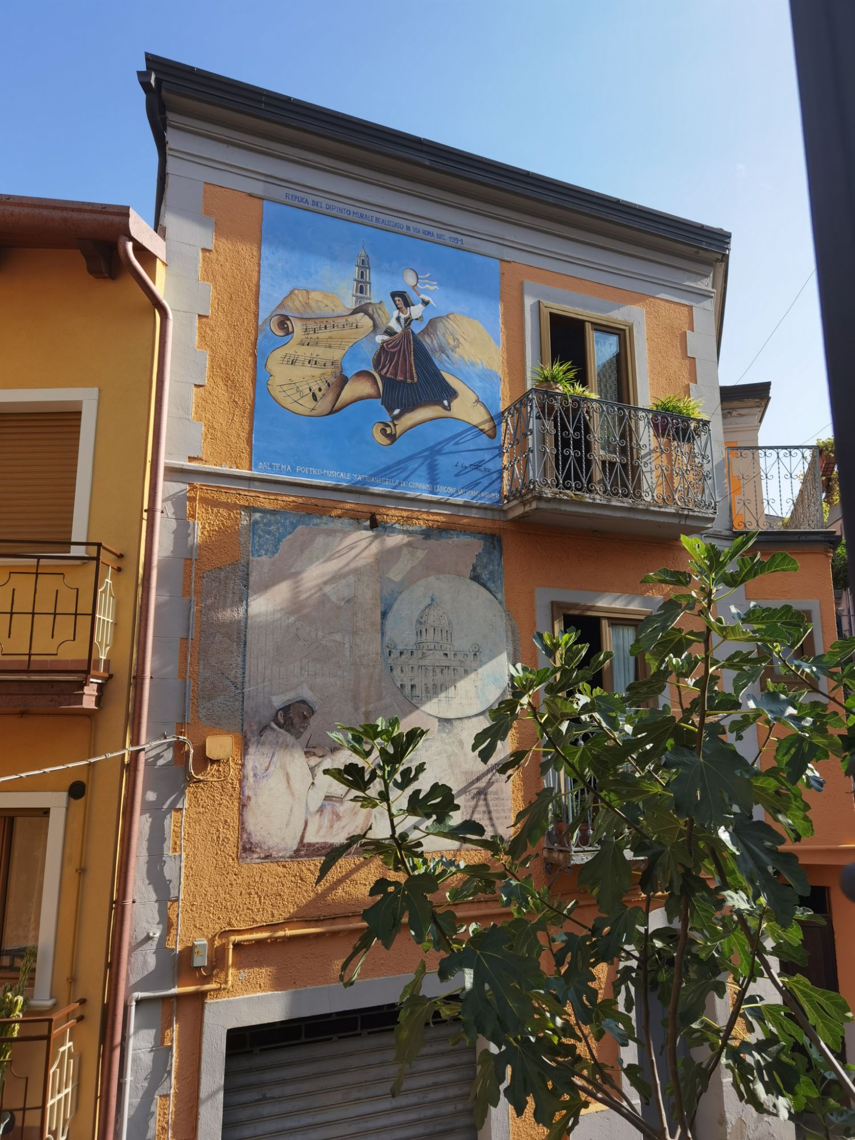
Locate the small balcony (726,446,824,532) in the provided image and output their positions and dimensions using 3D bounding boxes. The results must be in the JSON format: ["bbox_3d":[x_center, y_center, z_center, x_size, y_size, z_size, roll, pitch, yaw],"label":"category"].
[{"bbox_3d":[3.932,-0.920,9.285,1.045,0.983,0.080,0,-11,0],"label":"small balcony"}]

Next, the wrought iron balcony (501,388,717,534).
[{"bbox_3d":[1.837,-0.995,8.268,2.144,1.161,0.658,5,-12,-23],"label":"wrought iron balcony"}]

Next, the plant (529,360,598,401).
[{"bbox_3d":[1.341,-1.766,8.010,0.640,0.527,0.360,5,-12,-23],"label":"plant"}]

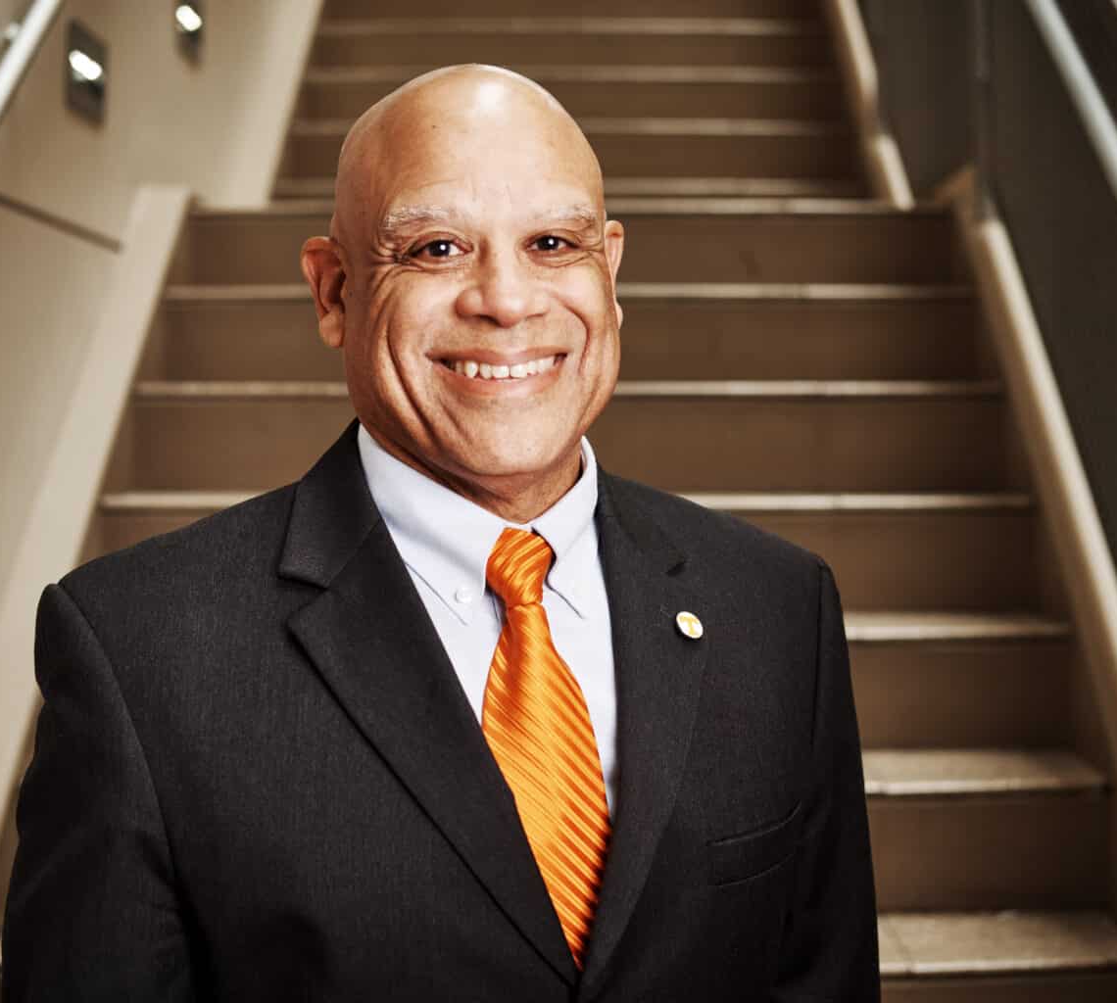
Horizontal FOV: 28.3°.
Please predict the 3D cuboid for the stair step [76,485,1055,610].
[{"bbox_3d":[0.016,0.081,3.659,1.505,0.187,0.282,0,2,0],"label":"stair step"}]

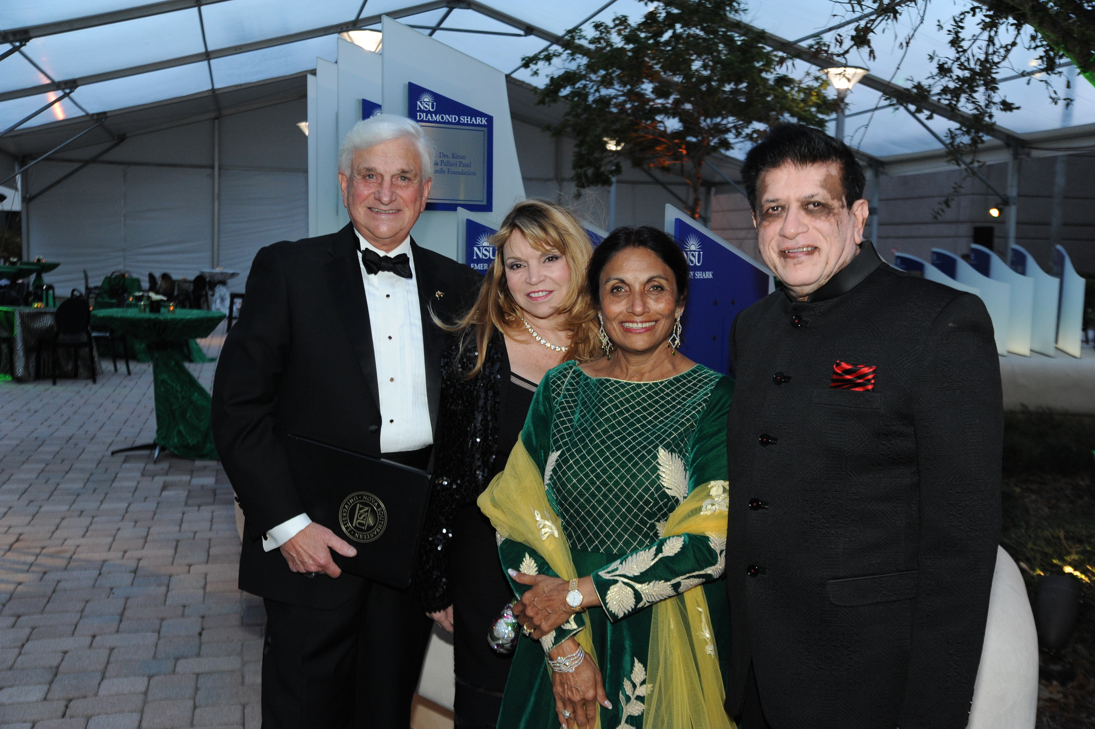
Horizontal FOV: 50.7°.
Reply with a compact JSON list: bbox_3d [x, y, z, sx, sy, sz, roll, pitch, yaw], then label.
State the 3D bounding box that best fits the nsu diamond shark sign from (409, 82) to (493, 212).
[{"bbox_3d":[-0.424,-0.942,5.052,0.403,0.537,0.024,-2,7,-28],"label":"nsu diamond shark sign"}]

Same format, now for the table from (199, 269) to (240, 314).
[{"bbox_3d":[-6.864,-1.457,24.200,0.851,0.959,0.851,1,6,0],"label":"table"}]

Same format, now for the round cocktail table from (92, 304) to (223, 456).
[{"bbox_3d":[-2.779,0.142,8.378,1.020,0.990,0.970,1,6,0],"label":"round cocktail table"}]

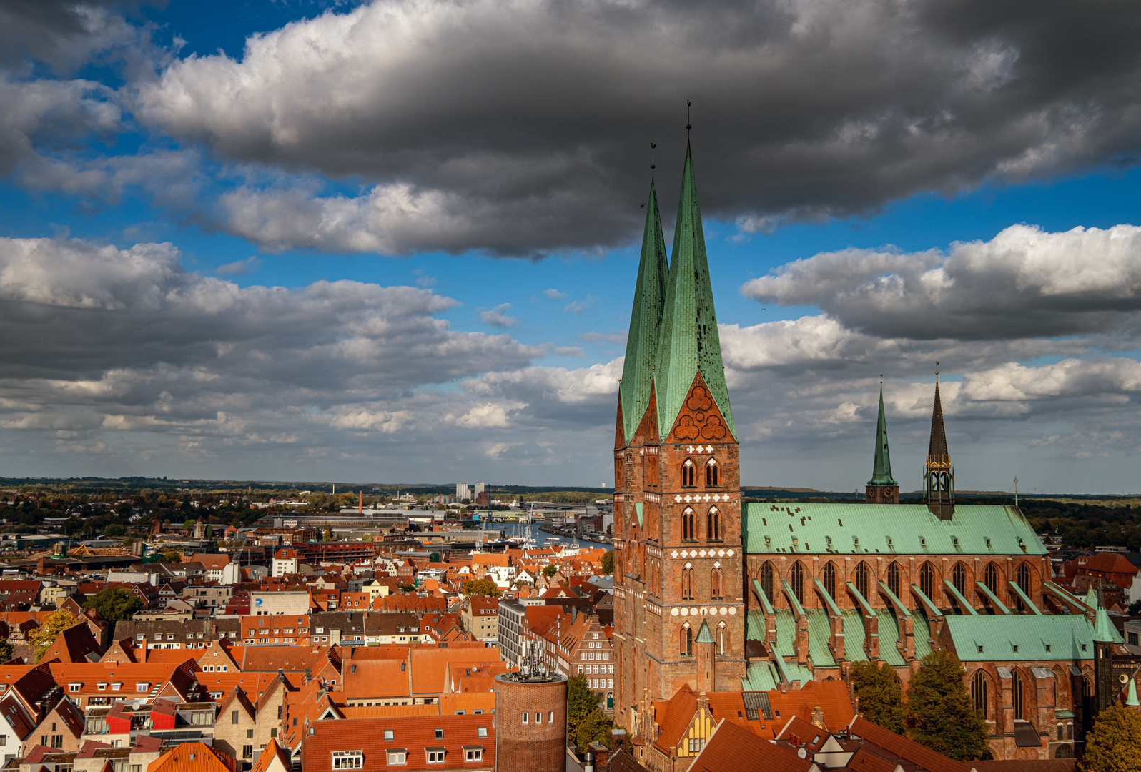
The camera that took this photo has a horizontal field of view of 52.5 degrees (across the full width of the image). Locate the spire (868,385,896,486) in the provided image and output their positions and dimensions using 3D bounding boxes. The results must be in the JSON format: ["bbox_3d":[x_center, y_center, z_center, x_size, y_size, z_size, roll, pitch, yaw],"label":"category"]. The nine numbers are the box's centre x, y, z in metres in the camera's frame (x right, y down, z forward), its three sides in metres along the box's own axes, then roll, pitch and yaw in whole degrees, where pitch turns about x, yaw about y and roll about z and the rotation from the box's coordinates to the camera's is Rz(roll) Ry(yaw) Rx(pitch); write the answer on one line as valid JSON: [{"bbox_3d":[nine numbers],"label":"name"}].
[{"bbox_3d":[165.534,26.438,615.000,12.500,54.000,12.500,2,-5,-15],"label":"spire"}]

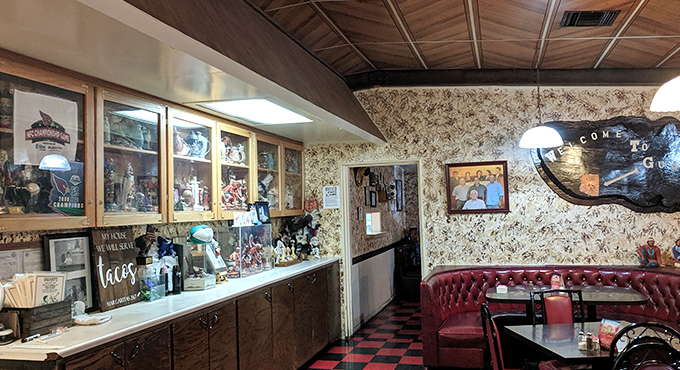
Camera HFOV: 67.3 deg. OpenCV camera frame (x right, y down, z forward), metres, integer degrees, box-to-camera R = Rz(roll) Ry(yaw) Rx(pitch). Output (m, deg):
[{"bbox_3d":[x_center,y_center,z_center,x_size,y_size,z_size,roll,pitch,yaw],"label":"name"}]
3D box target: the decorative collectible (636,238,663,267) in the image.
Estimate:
[{"bbox_3d":[3.240,0.711,5.346,0.244,0.300,0.177,-3,-3,17],"label":"decorative collectible"}]

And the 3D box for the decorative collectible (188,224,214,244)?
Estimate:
[{"bbox_3d":[-1.176,0.410,4.303,0.172,0.166,0.260,-3,-3,17],"label":"decorative collectible"}]

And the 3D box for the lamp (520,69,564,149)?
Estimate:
[{"bbox_3d":[2.007,-0.764,5.127,0.426,0.779,0.426,-3,-3,17],"label":"lamp"}]

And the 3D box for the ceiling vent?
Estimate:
[{"bbox_3d":[2.076,-1.390,4.253,0.406,0.042,0.369,4,-1,18],"label":"ceiling vent"}]

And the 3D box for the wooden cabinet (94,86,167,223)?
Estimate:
[{"bbox_3d":[-1.616,-0.173,3.679,0.322,0.915,0.728,-3,-3,17],"label":"wooden cabinet"}]

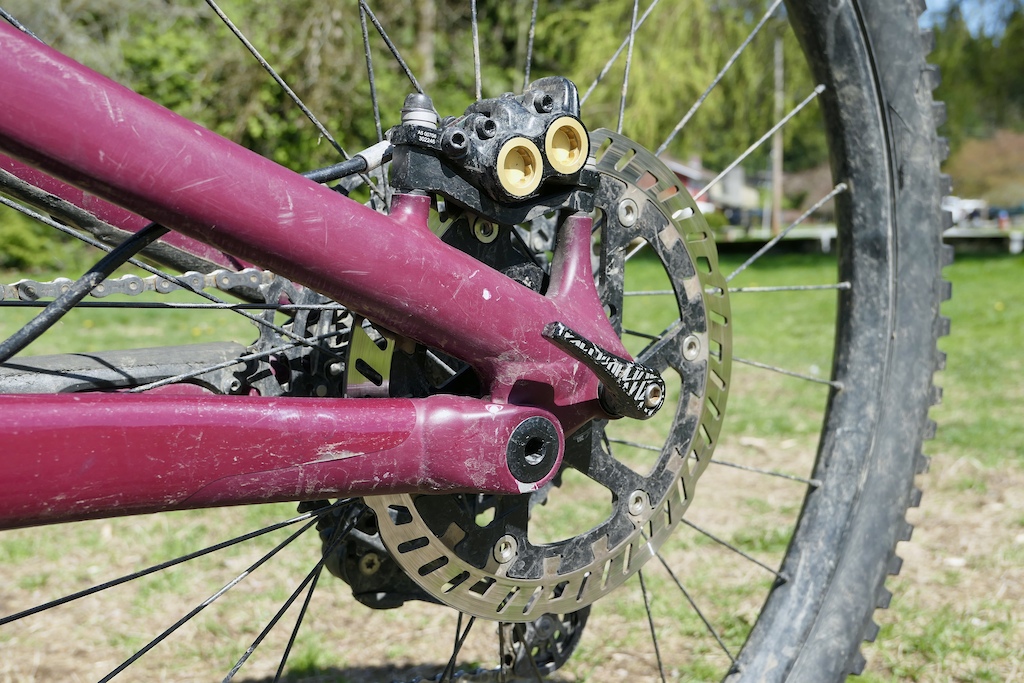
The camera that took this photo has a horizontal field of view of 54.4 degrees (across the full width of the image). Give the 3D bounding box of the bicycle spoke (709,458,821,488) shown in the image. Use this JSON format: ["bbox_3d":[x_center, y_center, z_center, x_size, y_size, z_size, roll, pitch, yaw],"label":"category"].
[{"bbox_3d":[0.083,0.060,0.544,0.287,0.002,0.002,15,-2,-34],"label":"bicycle spoke"}]

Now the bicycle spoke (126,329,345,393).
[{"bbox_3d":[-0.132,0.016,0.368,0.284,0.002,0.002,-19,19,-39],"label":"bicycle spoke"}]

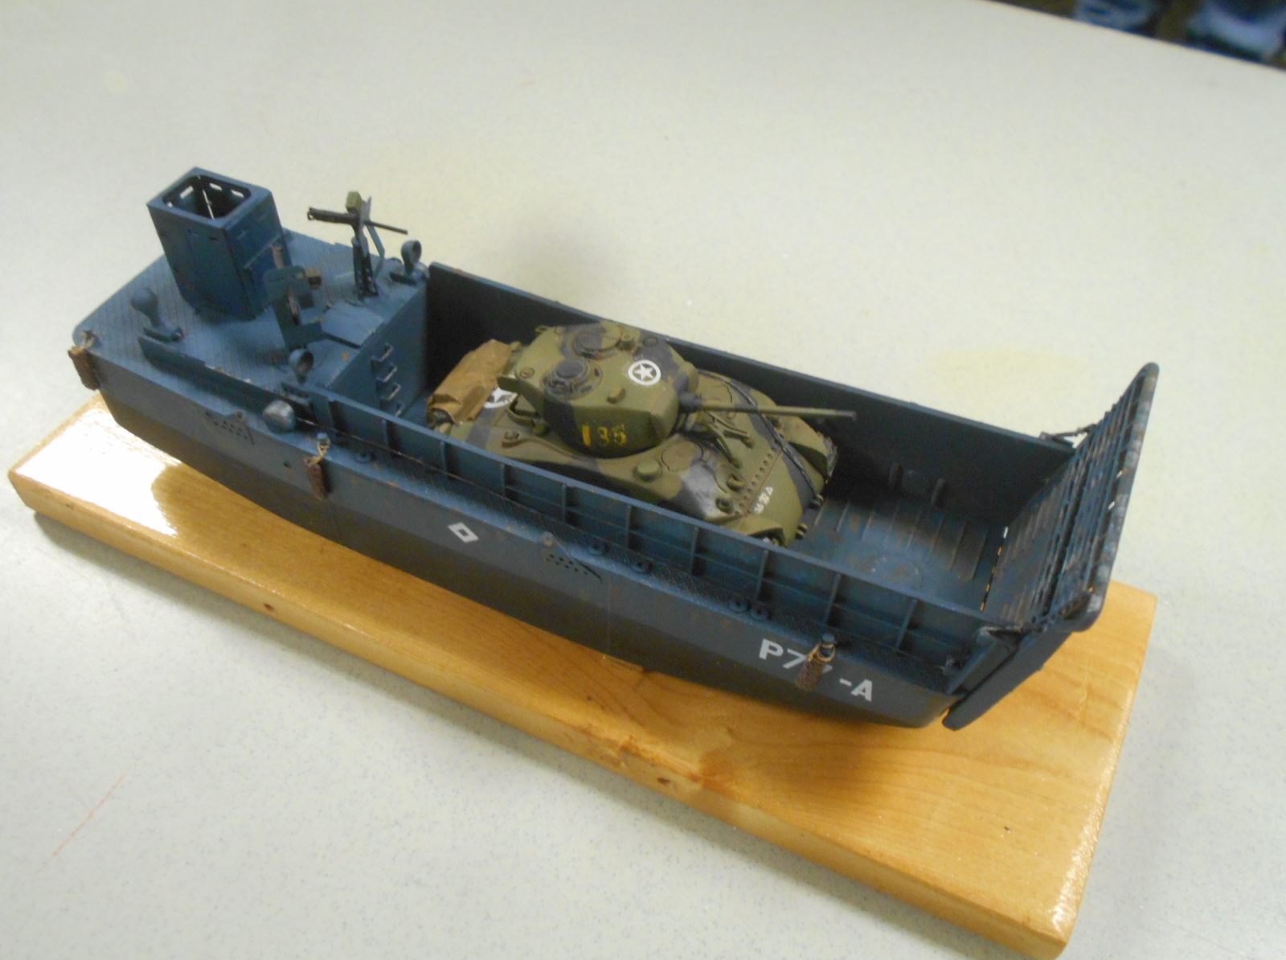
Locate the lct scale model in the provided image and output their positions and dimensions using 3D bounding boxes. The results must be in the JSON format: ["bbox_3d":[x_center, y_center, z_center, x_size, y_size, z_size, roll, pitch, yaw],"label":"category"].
[{"bbox_3d":[-0.019,-0.013,0.212,0.210,0.063,0.060,18,52,17],"label":"lct scale model"}]

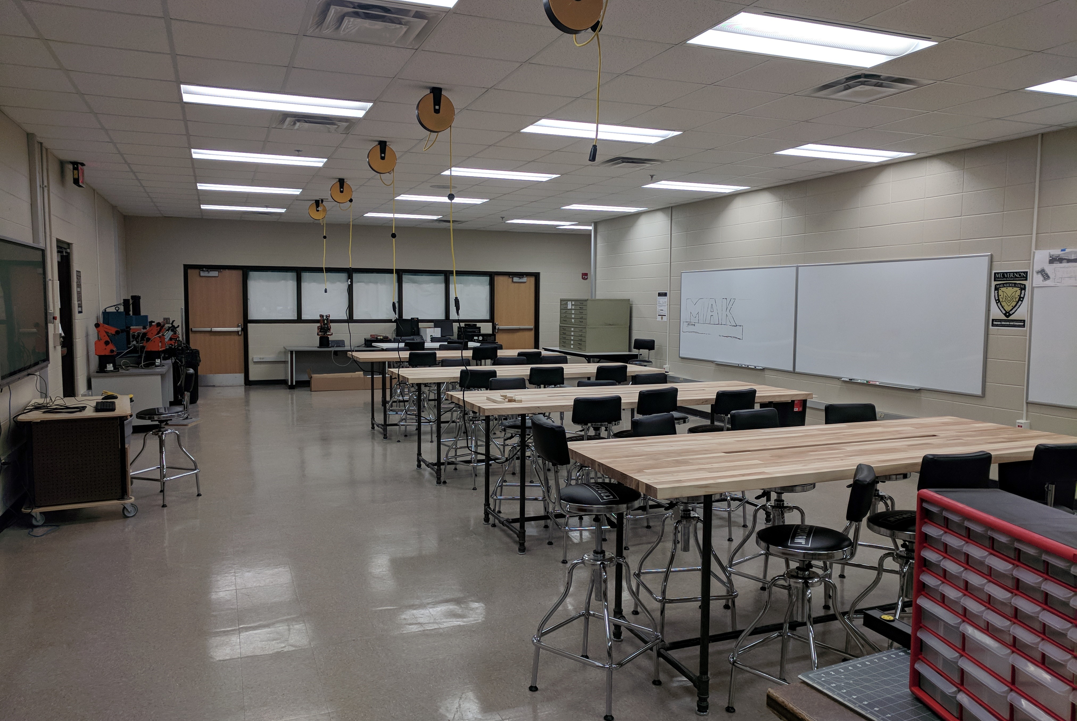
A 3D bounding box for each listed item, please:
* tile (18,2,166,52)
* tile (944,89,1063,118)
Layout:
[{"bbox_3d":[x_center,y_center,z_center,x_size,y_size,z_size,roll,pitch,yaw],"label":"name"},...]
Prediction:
[{"bbox_3d":[-2.164,-1.658,4.026,0.600,0.020,0.600,-1,5,-22],"label":"tile"},{"bbox_3d":[3.159,-1.734,5.476,0.603,0.024,0.603,-1,5,-22],"label":"tile"}]

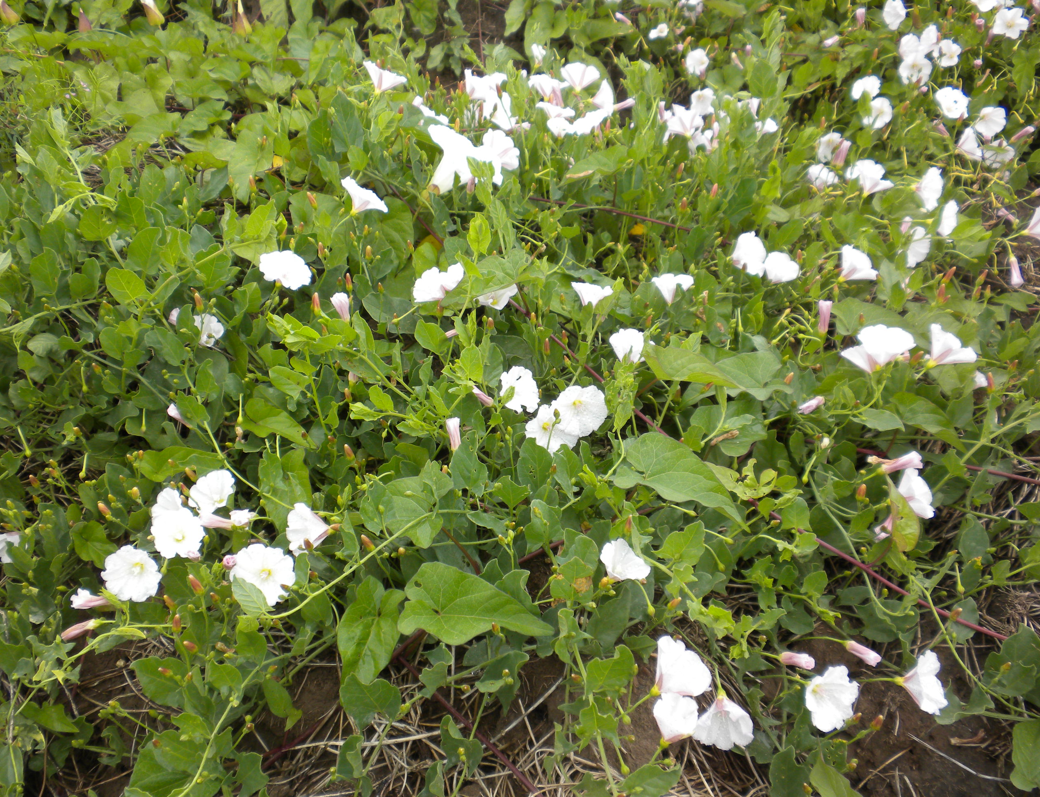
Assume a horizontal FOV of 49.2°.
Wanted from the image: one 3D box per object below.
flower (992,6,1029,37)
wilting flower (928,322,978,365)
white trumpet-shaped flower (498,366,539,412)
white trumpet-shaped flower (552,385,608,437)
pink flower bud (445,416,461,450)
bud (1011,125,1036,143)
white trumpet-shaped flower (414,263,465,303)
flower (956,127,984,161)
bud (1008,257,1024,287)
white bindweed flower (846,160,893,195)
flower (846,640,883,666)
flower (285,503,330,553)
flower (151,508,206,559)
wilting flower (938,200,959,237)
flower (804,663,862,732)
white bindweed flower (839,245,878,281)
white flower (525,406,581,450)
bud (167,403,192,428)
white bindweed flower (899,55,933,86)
[{"bbox_3d":[0.445,-0.342,1.030,0.032,0.031,0.018,20,14,20],"label":"flower"},{"bbox_3d":[0.261,-0.033,0.685,0.022,0.029,0.031,-48,51,9],"label":"wilting flower"},{"bbox_3d":[-0.002,-0.004,0.680,0.027,0.017,0.027,-15,79,-15],"label":"white trumpet-shaped flower"},{"bbox_3d":[0.034,0.007,0.644,0.031,0.031,0.018,-3,18,-3],"label":"white trumpet-shaped flower"},{"bbox_3d":[-0.038,0.020,0.635,0.009,0.018,0.009,-9,29,-4],"label":"pink flower bud"},{"bbox_3d":[0.385,-0.202,0.870,0.018,0.007,0.007,-27,39,12],"label":"bud"},{"bbox_3d":[-0.054,-0.080,0.846,0.041,0.041,0.025,-30,82,-28],"label":"white trumpet-shaped flower"},{"bbox_3d":[0.402,-0.225,1.023,0.022,0.032,0.032,-20,41,16],"label":"flower"},{"bbox_3d":[0.302,-0.077,0.690,0.007,0.007,0.018,-12,84,0],"label":"bud"},{"bbox_3d":[0.225,-0.142,0.730,0.029,0.018,0.026,6,15,0],"label":"white bindweed flower"},{"bbox_3d":[0.179,0.133,0.592,0.021,0.009,0.009,28,50,35],"label":"flower"},{"bbox_3d":[-0.107,0.066,0.575,0.020,0.026,0.026,3,35,-28],"label":"flower"},{"bbox_3d":[-0.184,0.074,0.615,0.028,0.017,0.028,-16,80,-17],"label":"flower"},{"bbox_3d":[0.269,-0.113,0.715,0.017,0.023,0.022,-18,48,-6],"label":"wilting flower"},{"bbox_3d":[0.157,0.151,0.572,0.031,0.031,0.021,-16,11,-17],"label":"flower"},{"bbox_3d":[0.221,-0.085,0.760,0.019,0.031,0.031,-46,46,15],"label":"white bindweed flower"},{"bbox_3d":[0.017,0.019,0.655,0.029,0.018,0.029,-9,77,-9],"label":"white flower"},{"bbox_3d":[-0.210,0.011,0.700,0.010,0.023,0.010,-16,31,37],"label":"bud"},{"bbox_3d":[0.392,-0.327,1.126,0.033,0.033,0.022,12,28,12],"label":"white bindweed flower"}]

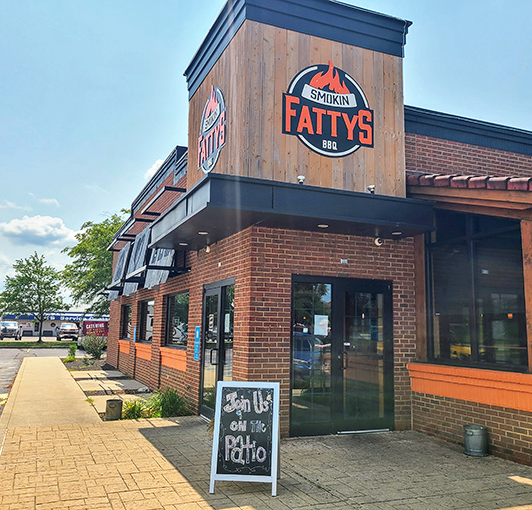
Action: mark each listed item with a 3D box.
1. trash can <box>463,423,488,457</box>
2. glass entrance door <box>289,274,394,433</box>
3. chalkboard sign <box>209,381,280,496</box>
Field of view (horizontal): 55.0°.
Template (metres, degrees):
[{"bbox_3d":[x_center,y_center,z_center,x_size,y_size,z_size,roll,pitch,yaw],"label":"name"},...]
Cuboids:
[{"bbox_3d":[2.613,2.284,6.384,0.278,0.364,0.278,1,-8,0],"label":"trash can"},{"bbox_3d":[1.116,1.438,7.421,1.727,2.212,0.101,4,-9,-23],"label":"glass entrance door"},{"bbox_3d":[-0.170,1.691,4.844,0.593,0.939,0.566,0,-8,5],"label":"chalkboard sign"}]

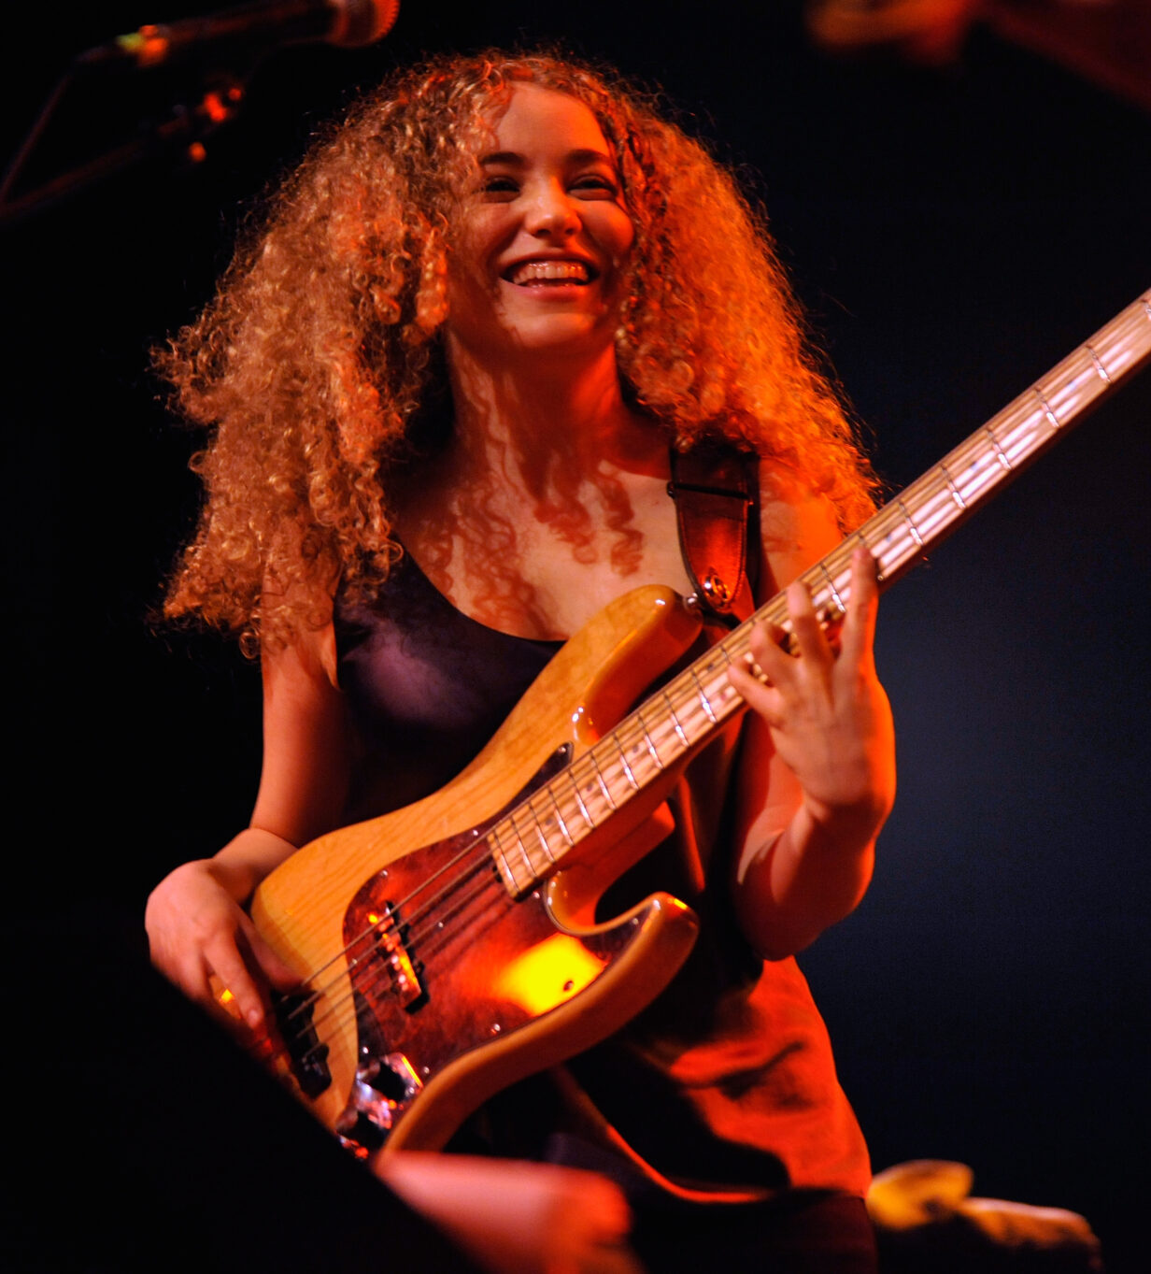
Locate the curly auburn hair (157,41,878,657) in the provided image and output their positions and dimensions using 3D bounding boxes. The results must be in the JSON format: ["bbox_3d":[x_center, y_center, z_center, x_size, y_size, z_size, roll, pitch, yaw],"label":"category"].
[{"bbox_3d":[-0.038,-0.196,4.090,0.470,0.400,0.330,1,-8,-9],"label":"curly auburn hair"}]

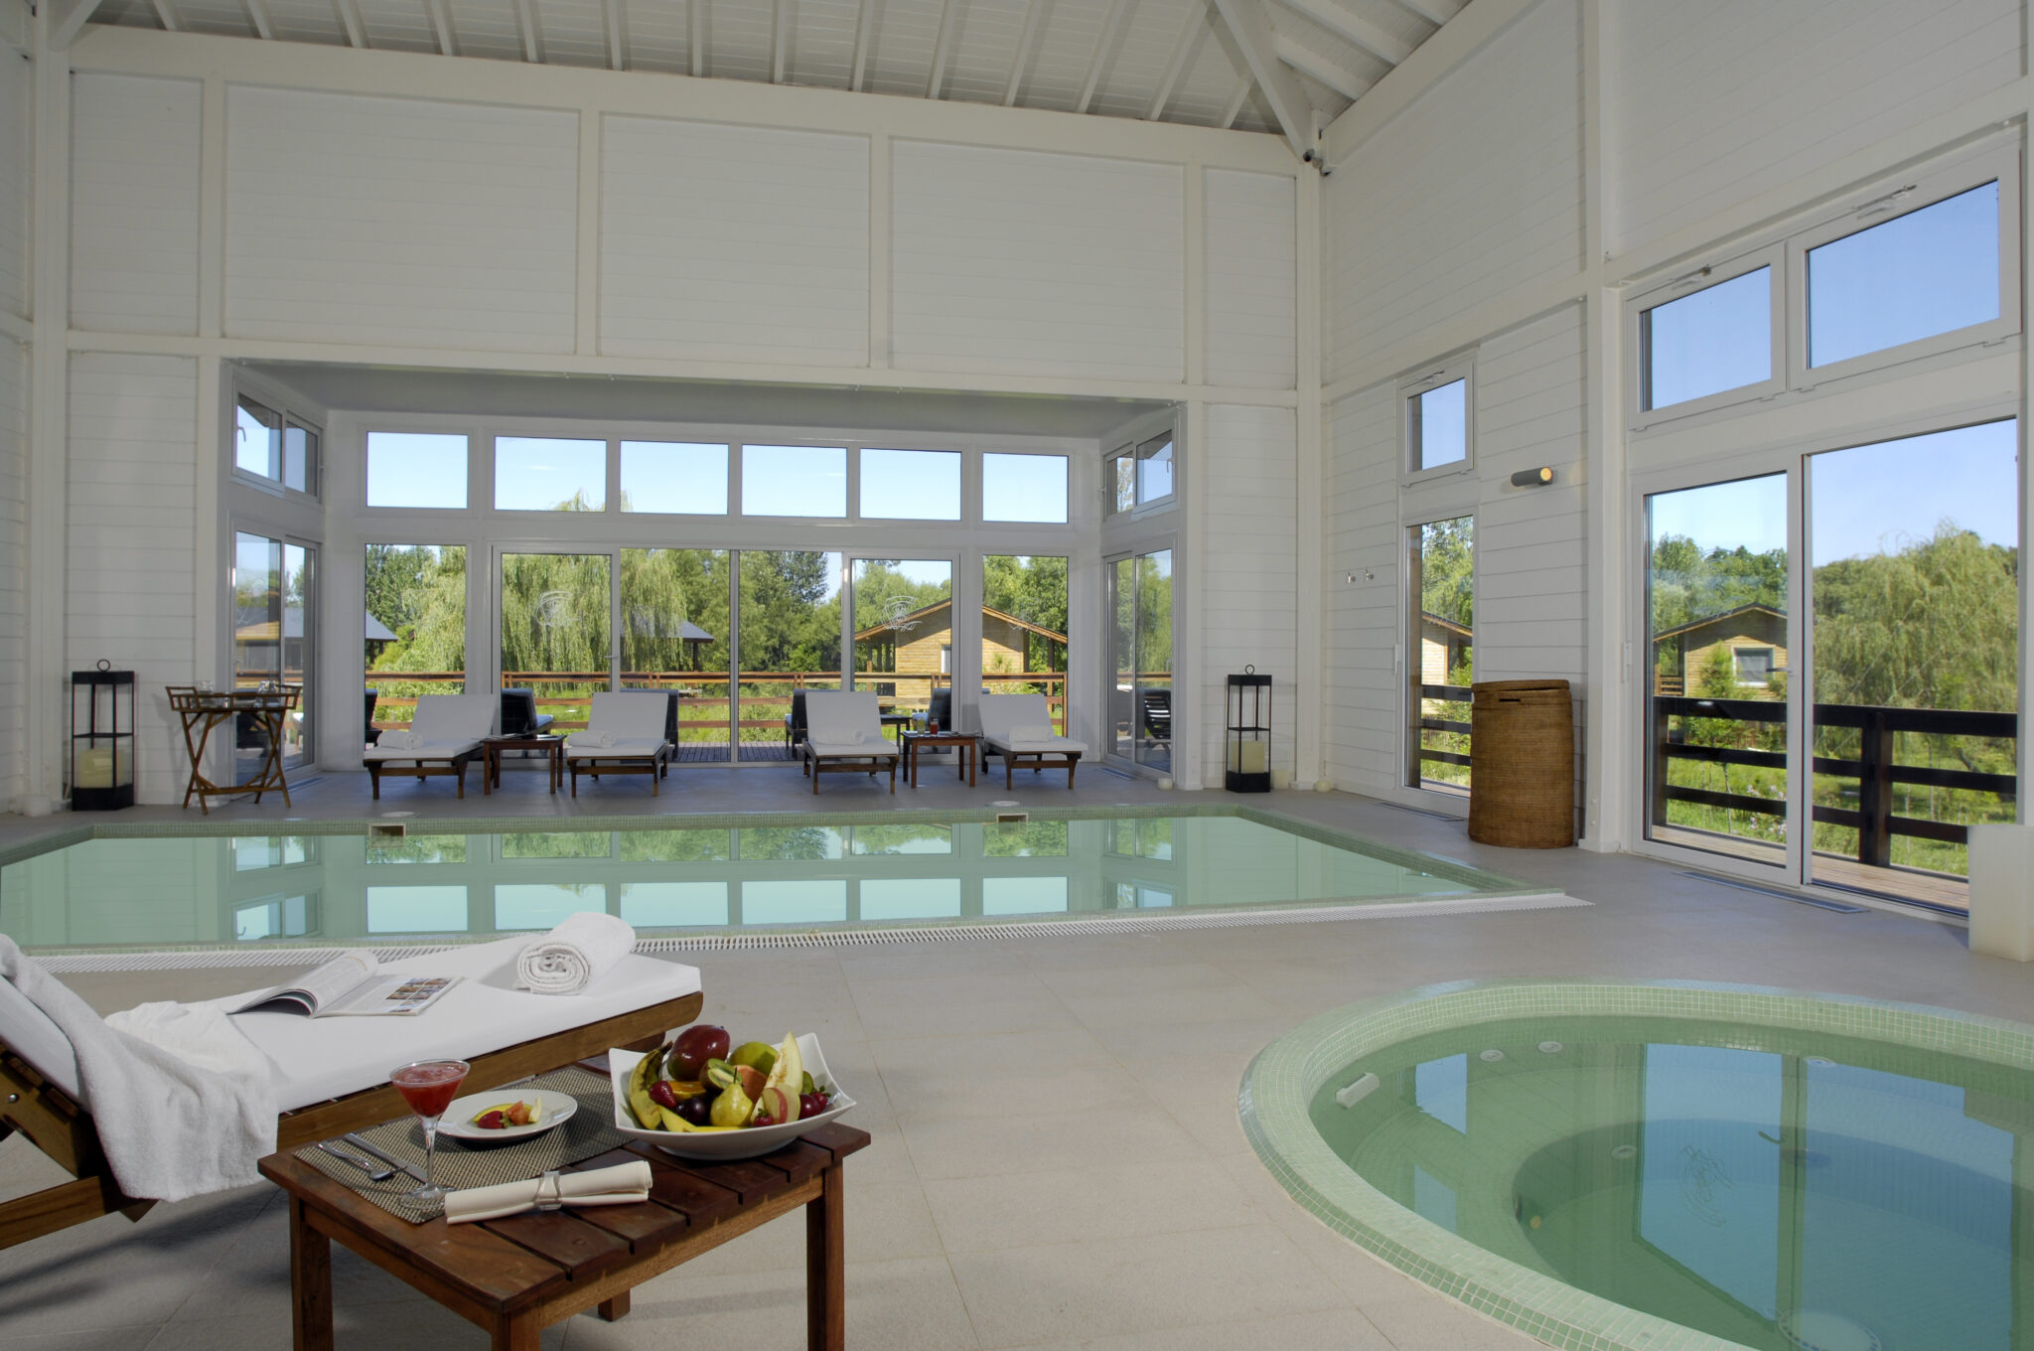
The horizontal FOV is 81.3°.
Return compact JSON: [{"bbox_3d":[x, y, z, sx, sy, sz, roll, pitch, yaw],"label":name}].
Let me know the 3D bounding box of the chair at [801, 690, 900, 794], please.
[{"bbox_3d":[-1.512,0.585,10.653,0.670,0.810,1.794,0,1,-12],"label":"chair"}]

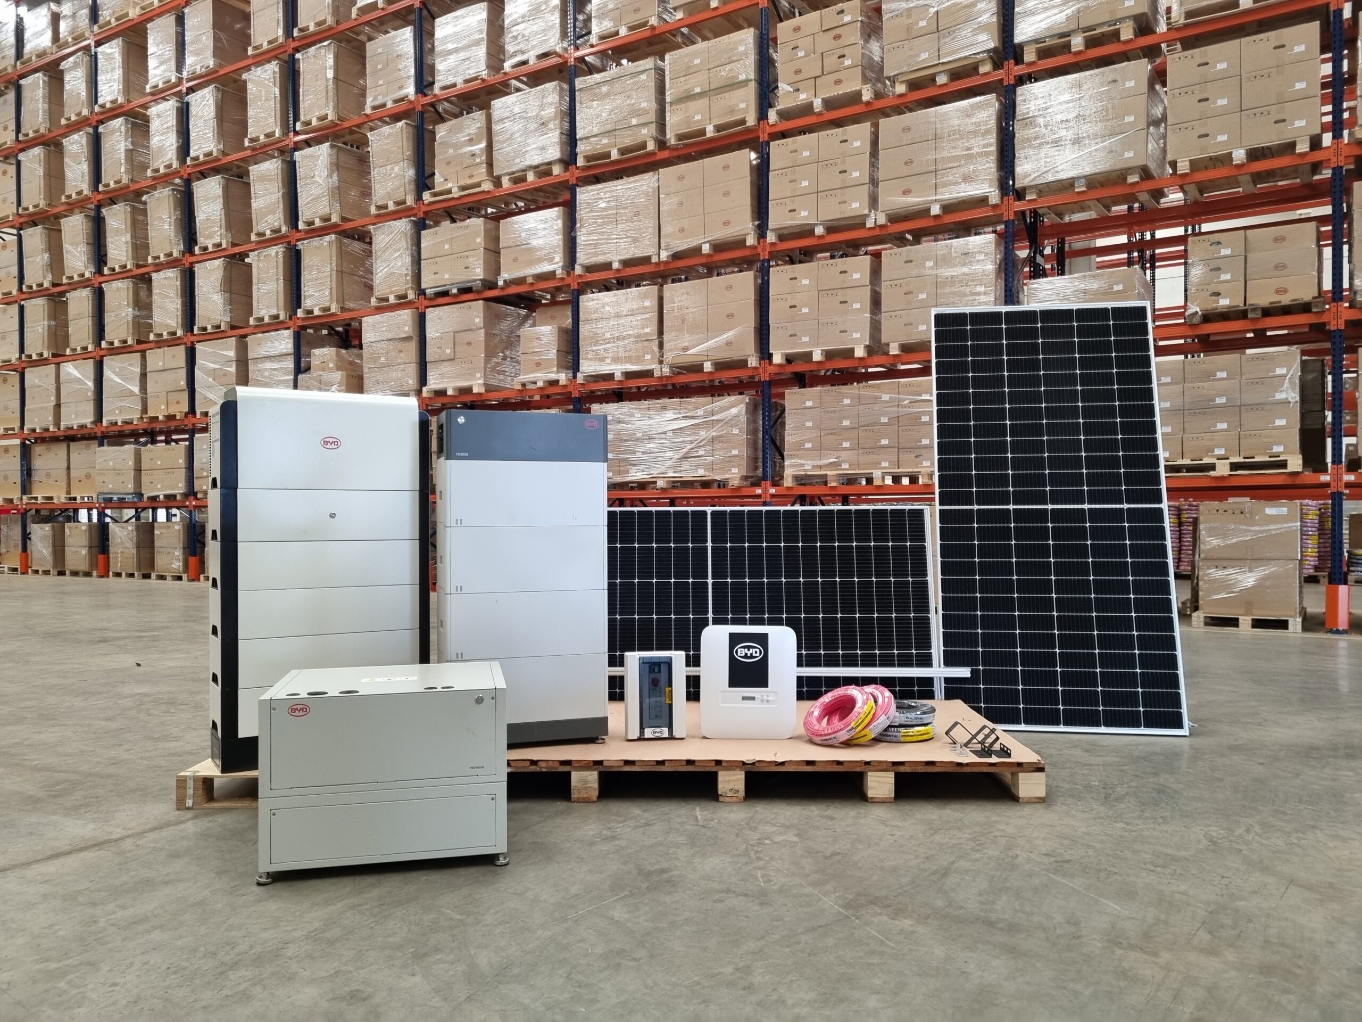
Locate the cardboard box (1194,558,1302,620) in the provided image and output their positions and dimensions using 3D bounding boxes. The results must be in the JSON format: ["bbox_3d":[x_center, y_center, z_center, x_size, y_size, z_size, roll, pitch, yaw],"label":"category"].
[{"bbox_3d":[4.921,0.638,8.863,0.716,0.458,0.948,-1,0,32],"label":"cardboard box"}]

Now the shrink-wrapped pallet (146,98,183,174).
[{"bbox_3d":[-7.543,-5.603,15.834,0.730,1.020,1.030,-1,0,31],"label":"shrink-wrapped pallet"}]

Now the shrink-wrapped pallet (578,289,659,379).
[{"bbox_3d":[-0.470,-2.020,12.214,1.170,1.006,1.000,-1,0,31],"label":"shrink-wrapped pallet"}]

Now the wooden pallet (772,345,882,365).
[{"bbox_3d":[1.582,-1.487,10.138,1.014,0.110,1.050,-1,0,31],"label":"wooden pallet"}]

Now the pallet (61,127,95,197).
[{"bbox_3d":[-9.368,-5.494,16.784,0.699,0.995,1.080,-1,0,31],"label":"pallet"}]

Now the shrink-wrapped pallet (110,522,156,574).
[{"bbox_3d":[-8.994,0.647,17.480,0.793,0.901,1.061,-1,0,32],"label":"shrink-wrapped pallet"}]

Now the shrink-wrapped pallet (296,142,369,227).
[{"bbox_3d":[-4.490,-4.250,13.824,0.728,0.984,1.080,-1,0,31],"label":"shrink-wrapped pallet"}]

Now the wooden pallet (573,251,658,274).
[{"bbox_3d":[-0.481,-2.870,12.214,1.164,0.141,1.000,-1,0,31],"label":"wooden pallet"}]

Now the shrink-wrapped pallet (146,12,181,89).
[{"bbox_3d":[-8.009,-7.330,16.884,0.803,1.059,1.200,-1,0,31],"label":"shrink-wrapped pallet"}]

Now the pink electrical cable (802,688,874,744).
[{"bbox_3d":[0.566,0.733,3.657,0.255,0.052,0.255,-34,16,0],"label":"pink electrical cable"}]

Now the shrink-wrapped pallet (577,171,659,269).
[{"bbox_3d":[-0.467,-3.315,12.229,1.156,0.994,1.061,-1,0,32],"label":"shrink-wrapped pallet"}]

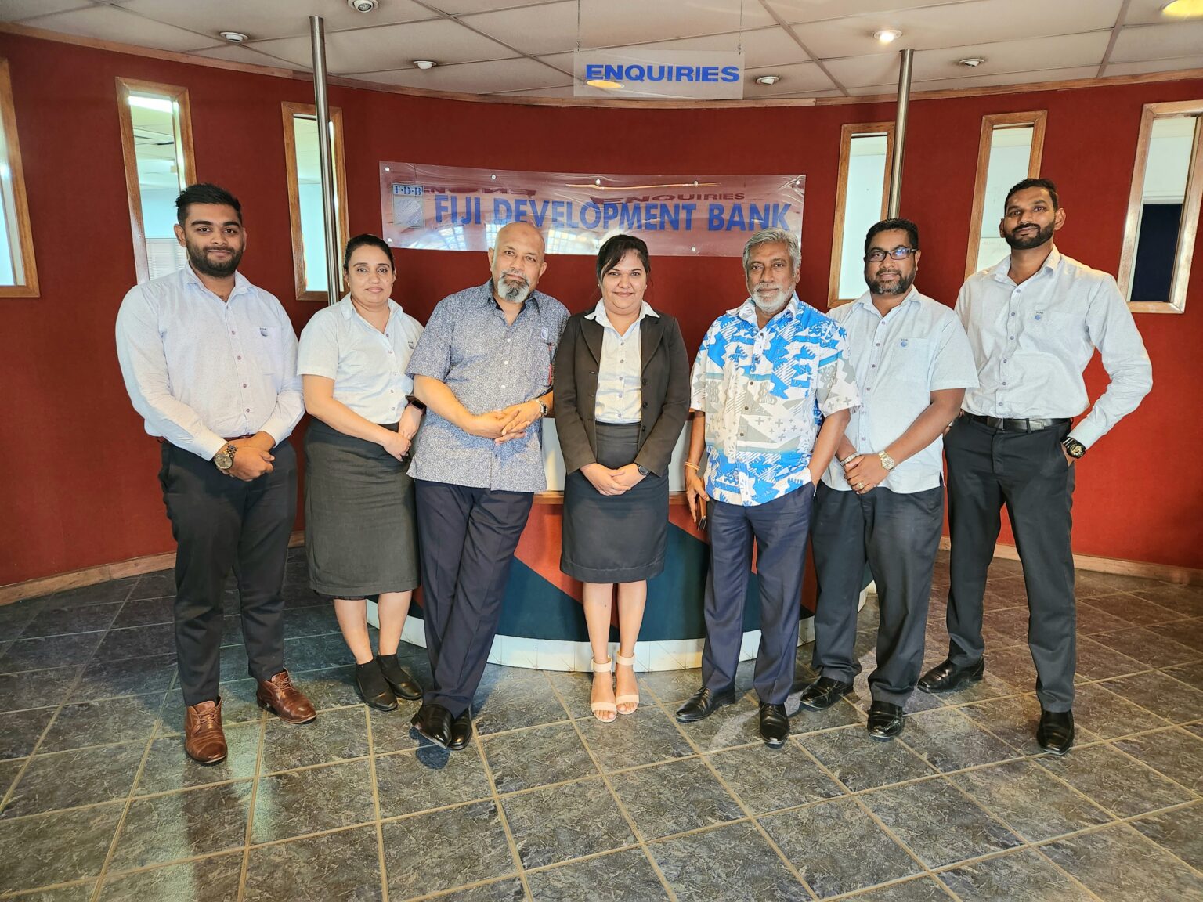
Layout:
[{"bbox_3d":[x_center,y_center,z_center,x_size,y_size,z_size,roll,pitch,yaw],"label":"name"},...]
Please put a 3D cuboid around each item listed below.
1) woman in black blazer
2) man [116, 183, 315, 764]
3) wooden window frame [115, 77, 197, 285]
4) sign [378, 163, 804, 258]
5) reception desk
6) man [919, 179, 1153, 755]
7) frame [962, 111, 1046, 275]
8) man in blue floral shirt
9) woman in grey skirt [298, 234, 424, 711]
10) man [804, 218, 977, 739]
[{"bbox_3d":[0.059,0.111,2.725,0.460,1.635,0.330,1,11,1],"label":"woman in black blazer"},{"bbox_3d":[-1.181,0.072,2.527,0.560,1.760,0.410,-7,14,-33],"label":"man"},{"bbox_3d":[-2.132,-1.245,3.890,0.305,1.010,0.070,-8,14,-37],"label":"wooden window frame"},{"bbox_3d":[-0.027,-1.375,4.612,2.403,0.460,0.160,0,11,-6],"label":"sign"},{"bbox_3d":[0.143,0.241,3.519,2.600,1.070,1.100,-1,12,-8],"label":"reception desk"},{"bbox_3d":[1.420,0.039,2.697,0.670,1.820,0.440,9,14,37],"label":"man"},{"bbox_3d":[2.176,-1.279,4.326,0.305,1.010,0.070,6,13,25],"label":"frame"},{"bbox_3d":[0.513,0.124,2.625,0.540,1.660,0.390,4,12,16],"label":"man in blue floral shirt"},{"bbox_3d":[-0.791,0.091,2.785,0.440,1.630,0.330,-7,14,-34],"label":"woman in grey skirt"},{"bbox_3d":[0.924,0.098,2.690,0.530,1.695,0.400,9,14,34],"label":"man"}]

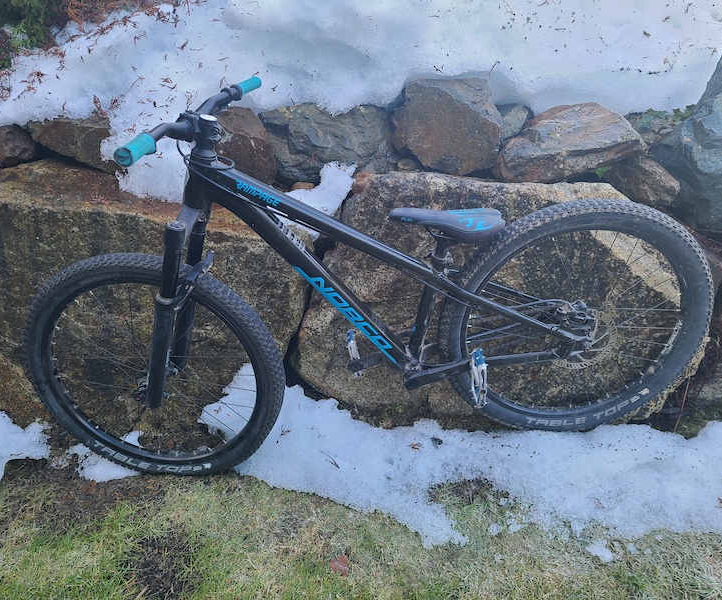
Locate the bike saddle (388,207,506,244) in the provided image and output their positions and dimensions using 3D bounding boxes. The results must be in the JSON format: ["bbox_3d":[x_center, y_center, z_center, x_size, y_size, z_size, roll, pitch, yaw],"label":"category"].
[{"bbox_3d":[0.189,-0.173,1.342,0.257,0.070,0.140,0,29,-2],"label":"bike saddle"}]

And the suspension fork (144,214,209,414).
[{"bbox_3d":[-0.434,0.017,1.429,0.100,0.525,0.180,15,28,-3],"label":"suspension fork"}]

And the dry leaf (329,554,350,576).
[{"bbox_3d":[-0.050,0.620,1.403,0.050,0.015,0.055,-4,36,0],"label":"dry leaf"}]

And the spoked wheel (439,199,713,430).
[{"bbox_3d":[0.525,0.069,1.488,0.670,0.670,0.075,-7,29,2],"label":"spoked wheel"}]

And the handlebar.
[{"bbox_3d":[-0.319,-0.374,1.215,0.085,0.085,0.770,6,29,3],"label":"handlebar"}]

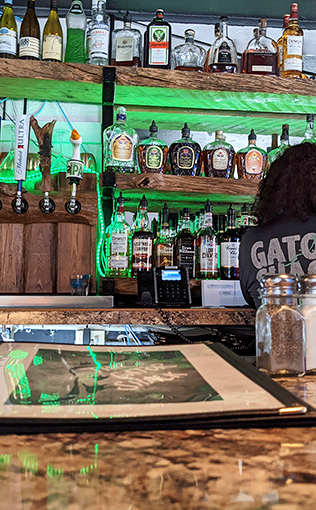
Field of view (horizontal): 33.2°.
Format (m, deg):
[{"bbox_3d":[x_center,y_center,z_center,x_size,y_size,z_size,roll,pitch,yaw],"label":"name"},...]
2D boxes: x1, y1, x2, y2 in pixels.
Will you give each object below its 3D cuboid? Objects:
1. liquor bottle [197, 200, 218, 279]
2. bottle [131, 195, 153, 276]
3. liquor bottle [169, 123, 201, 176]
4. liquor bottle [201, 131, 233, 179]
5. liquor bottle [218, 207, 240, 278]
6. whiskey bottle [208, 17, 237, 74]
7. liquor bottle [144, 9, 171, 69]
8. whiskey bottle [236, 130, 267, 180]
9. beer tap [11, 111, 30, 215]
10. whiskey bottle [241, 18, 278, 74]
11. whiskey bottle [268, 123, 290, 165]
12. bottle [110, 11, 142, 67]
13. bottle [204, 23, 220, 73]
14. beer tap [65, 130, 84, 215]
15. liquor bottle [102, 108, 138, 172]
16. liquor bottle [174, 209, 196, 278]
[{"bbox_3d":[0.204,-0.065,2.189,0.082,0.329,0.082,1,-2,-7],"label":"liquor bottle"},{"bbox_3d":[-0.063,-0.078,2.200,0.087,0.340,0.083,1,-4,-6],"label":"bottle"},{"bbox_3d":[0.113,-0.421,2.153,0.135,0.232,0.089,1,-2,-7],"label":"liquor bottle"},{"bbox_3d":[0.254,-0.414,2.205,0.125,0.205,0.076,1,-2,-7],"label":"liquor bottle"},{"bbox_3d":[0.308,-0.056,2.222,0.092,0.316,0.090,1,-1,-5],"label":"liquor bottle"},{"bbox_3d":[0.273,-0.855,2.190,0.120,0.264,0.096,1,-2,-7],"label":"whiskey bottle"},{"bbox_3d":[0.000,-0.879,2.185,0.096,0.272,0.067,1,-2,-7],"label":"liquor bottle"},{"bbox_3d":[0.393,-0.418,2.223,0.123,0.218,0.075,1,-2,-7],"label":"whiskey bottle"},{"bbox_3d":[-0.521,-0.347,2.034,0.060,0.380,0.120,1,-2,-7],"label":"beer tap"},{"bbox_3d":[0.431,-0.851,2.180,0.130,0.242,0.075,1,-4,-6],"label":"whiskey bottle"},{"bbox_3d":[0.547,-0.433,2.276,0.130,0.255,0.085,1,-1,-5],"label":"whiskey bottle"},{"bbox_3d":[-0.129,-0.880,2.204,0.106,0.270,0.106,1,-1,7],"label":"bottle"},{"bbox_3d":[0.260,-0.874,2.318,0.120,0.278,0.075,1,-1,-4],"label":"bottle"},{"bbox_3d":[-0.326,-0.322,2.060,0.066,0.327,0.110,1,-4,-8],"label":"beer tap"},{"bbox_3d":[-0.150,-0.465,2.183,0.146,0.291,0.100,1,-1,-8],"label":"liquor bottle"},{"bbox_3d":[0.117,-0.049,2.225,0.081,0.295,0.080,1,-4,-7],"label":"liquor bottle"}]

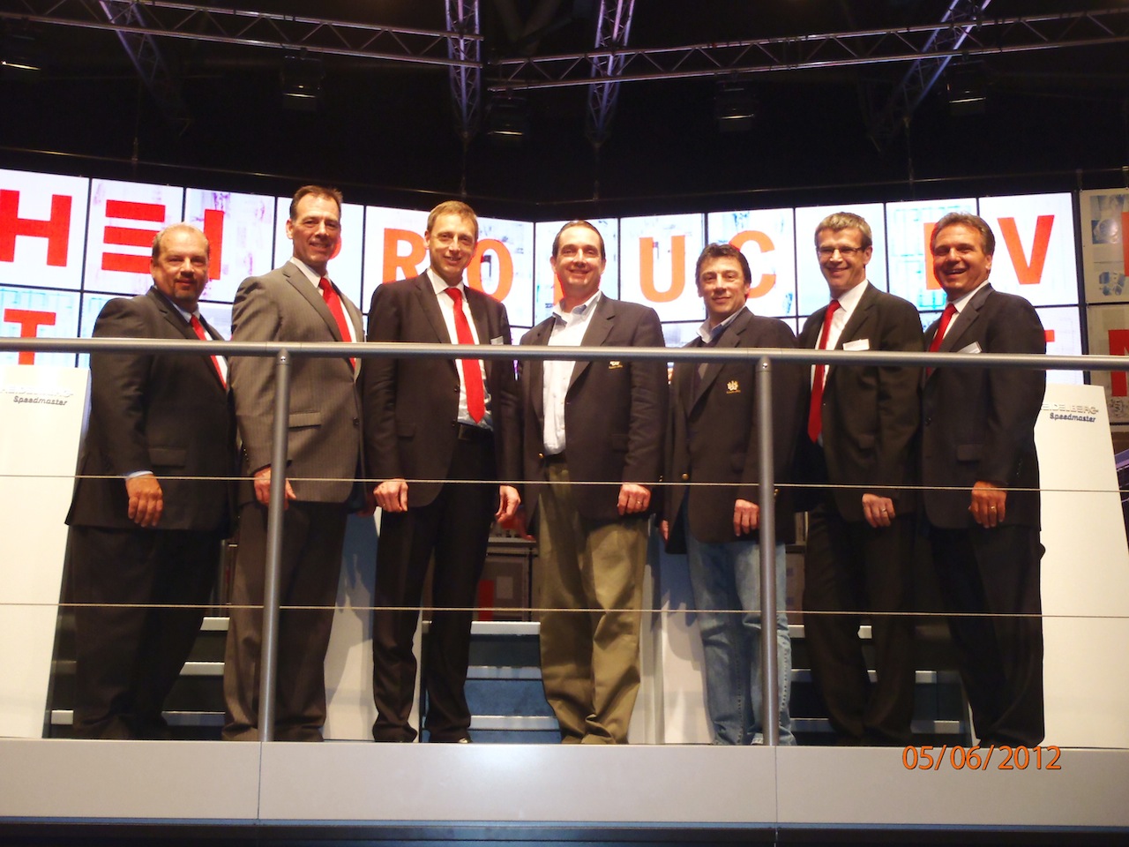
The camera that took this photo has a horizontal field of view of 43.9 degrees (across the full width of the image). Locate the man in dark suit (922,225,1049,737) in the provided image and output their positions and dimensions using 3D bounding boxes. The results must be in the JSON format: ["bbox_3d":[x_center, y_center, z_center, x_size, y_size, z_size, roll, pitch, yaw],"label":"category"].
[{"bbox_3d":[1.377,0.170,4.595,0.360,1.805,0.530,7,-12,-32],"label":"man in dark suit"}]

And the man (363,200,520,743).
[{"bbox_3d":[-0.387,0.142,4.535,0.550,1.807,0.360,6,-12,-29],"label":"man"}]

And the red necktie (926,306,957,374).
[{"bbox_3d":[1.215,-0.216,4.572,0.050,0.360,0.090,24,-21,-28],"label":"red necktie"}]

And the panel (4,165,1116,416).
[{"bbox_3d":[-0.264,-0.967,12.025,9.000,1.970,1.150,1,-10,-2],"label":"panel"}]

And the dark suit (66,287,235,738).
[{"bbox_3d":[-1.319,0.264,4.478,0.420,1.452,0.600,-8,-14,39],"label":"dark suit"}]

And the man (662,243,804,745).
[{"bbox_3d":[0.551,0.220,4.556,0.530,1.679,0.360,-8,-14,39],"label":"man"}]

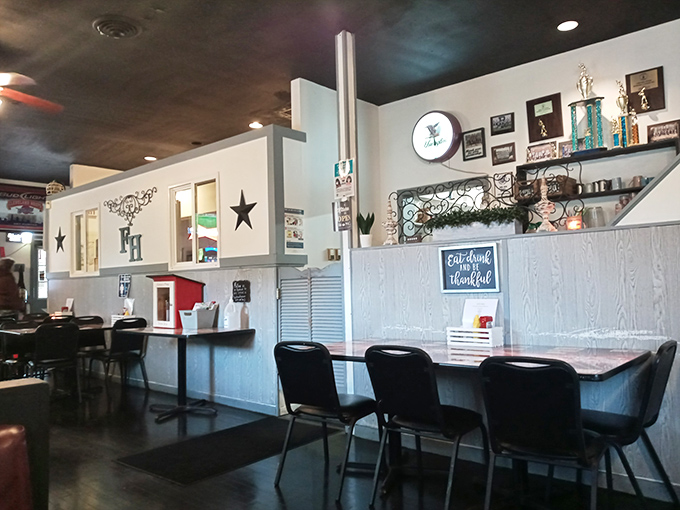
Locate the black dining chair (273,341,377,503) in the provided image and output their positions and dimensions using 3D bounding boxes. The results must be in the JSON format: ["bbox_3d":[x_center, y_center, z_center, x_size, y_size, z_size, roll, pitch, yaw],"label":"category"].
[{"bbox_3d":[-0.062,0.908,3.233,0.465,0.830,0.490,-4,-4,38],"label":"black dining chair"}]

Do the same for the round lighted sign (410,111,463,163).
[{"bbox_3d":[1.006,-1.224,5.732,0.505,0.505,0.160,-4,-4,41],"label":"round lighted sign"}]

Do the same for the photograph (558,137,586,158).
[{"bbox_3d":[2.067,-0.922,4.882,0.233,0.182,0.022,-4,-4,41],"label":"photograph"}]

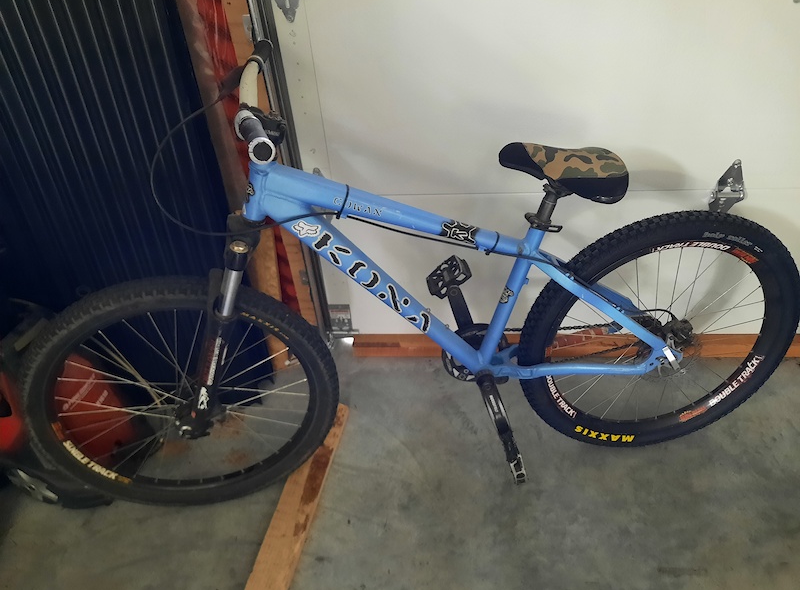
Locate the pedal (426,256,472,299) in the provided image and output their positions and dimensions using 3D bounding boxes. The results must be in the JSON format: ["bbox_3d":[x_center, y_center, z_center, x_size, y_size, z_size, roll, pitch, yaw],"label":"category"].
[{"bbox_3d":[0.116,-0.042,1.366,0.095,0.029,0.084,-35,29,15],"label":"pedal"}]

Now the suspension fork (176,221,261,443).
[{"bbox_3d":[-0.387,0.074,1.218,0.084,0.490,0.180,10,30,-20],"label":"suspension fork"}]

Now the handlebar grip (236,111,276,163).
[{"bbox_3d":[-0.191,-0.207,0.763,0.036,0.036,0.136,-16,33,-13],"label":"handlebar grip"}]

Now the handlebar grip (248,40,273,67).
[{"bbox_3d":[-0.289,-0.494,1.192,0.034,0.034,0.130,-5,38,1],"label":"handlebar grip"}]

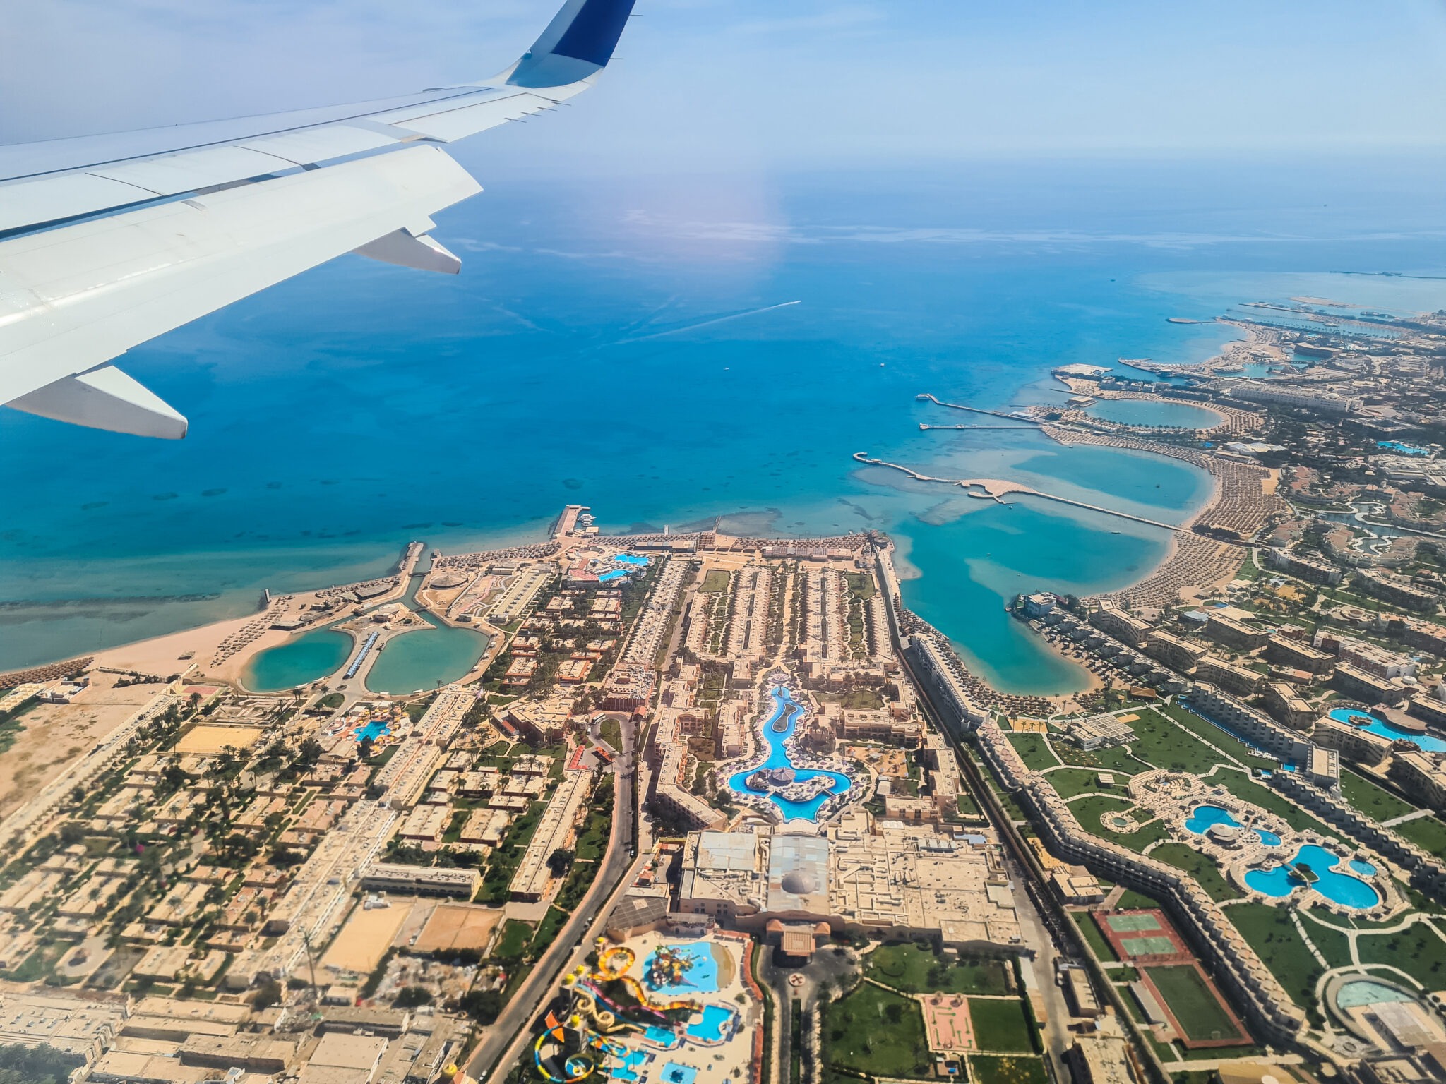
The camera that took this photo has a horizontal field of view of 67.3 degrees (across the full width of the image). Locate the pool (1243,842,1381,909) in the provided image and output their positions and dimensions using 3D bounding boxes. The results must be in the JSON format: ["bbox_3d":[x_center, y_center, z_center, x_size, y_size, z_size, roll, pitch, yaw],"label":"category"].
[{"bbox_3d":[308.790,178.730,563.338,65.000,2.000,49.300,-12,23,-27],"label":"pool"}]

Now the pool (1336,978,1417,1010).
[{"bbox_3d":[292.793,205.636,491.568,36.080,1.500,16.540,-4,21,-9],"label":"pool"}]

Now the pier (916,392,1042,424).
[{"bbox_3d":[356.088,-187.707,1542.784,36.760,3.000,216.870,-14,25,-32],"label":"pier"}]

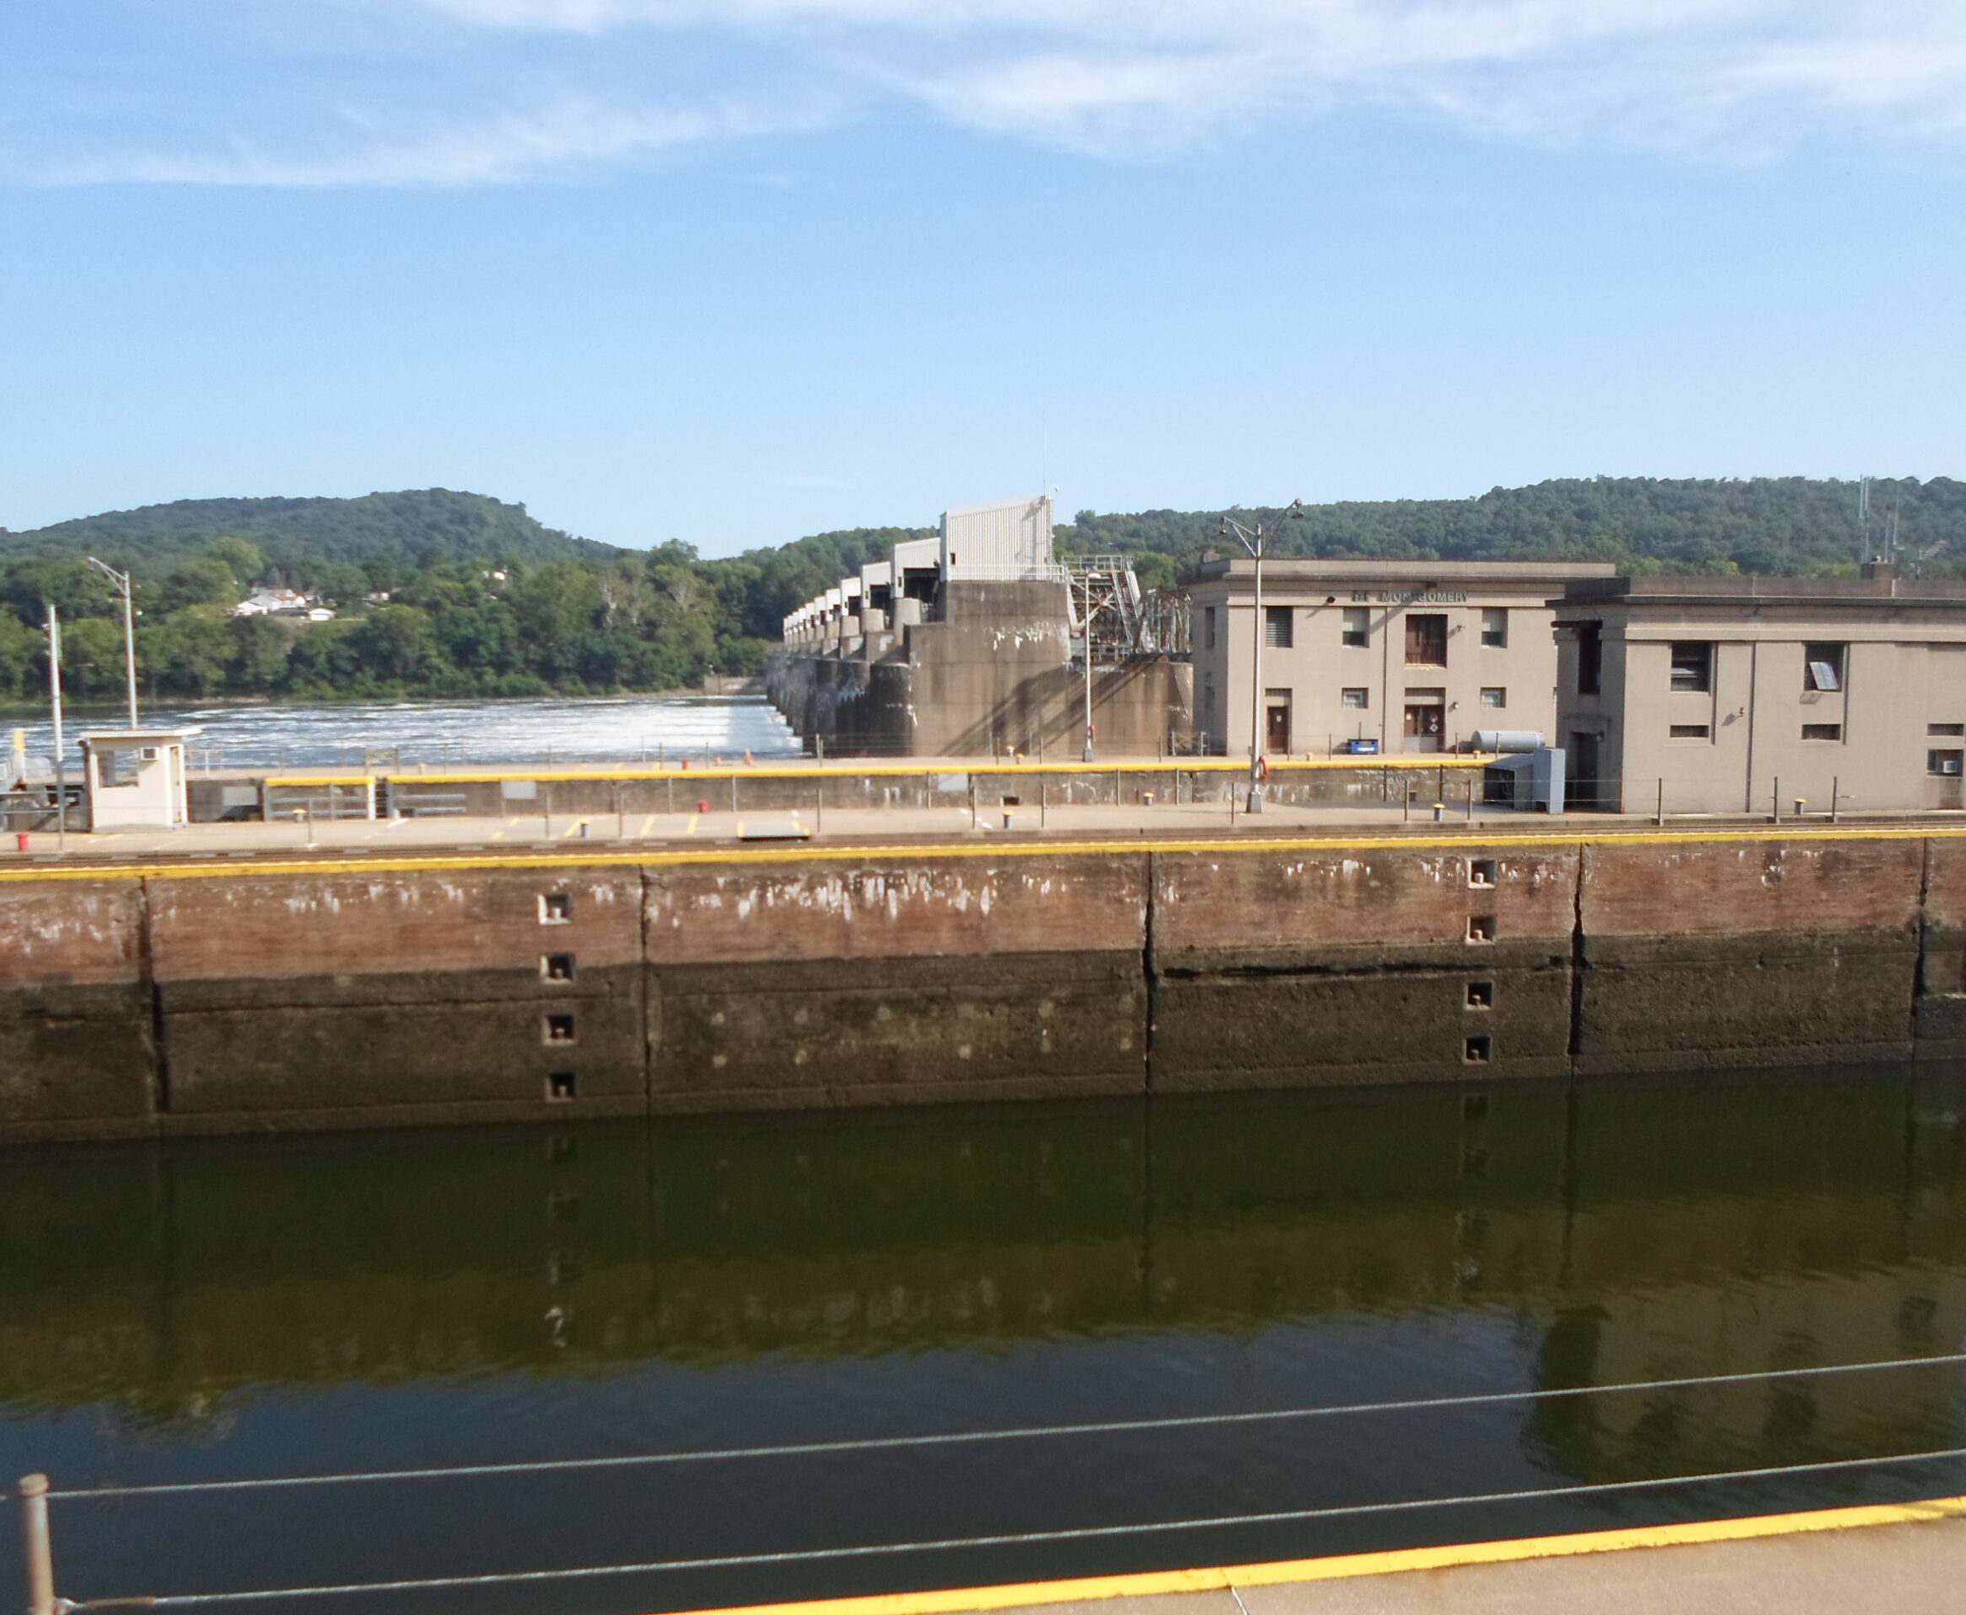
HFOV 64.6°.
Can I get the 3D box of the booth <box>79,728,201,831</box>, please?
[{"bbox_3d":[-25.755,-0.828,47.669,2.600,2.980,2.400,-1,6,-9],"label":"booth"}]

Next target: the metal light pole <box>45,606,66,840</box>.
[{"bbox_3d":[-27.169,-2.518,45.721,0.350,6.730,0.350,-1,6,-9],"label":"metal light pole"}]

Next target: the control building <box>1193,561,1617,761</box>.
[{"bbox_3d":[23.095,-8.254,86.009,22.800,10.100,7.300,-1,6,-9],"label":"control building"}]

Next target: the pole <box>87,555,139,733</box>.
[{"bbox_3d":[-37.752,-6.007,67.713,0.400,9.350,4.200,-1,6,-9],"label":"pole"}]

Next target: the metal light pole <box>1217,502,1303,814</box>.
[{"bbox_3d":[9.108,-4.885,52.179,0.500,10.100,7.600,-1,6,-9],"label":"metal light pole"}]

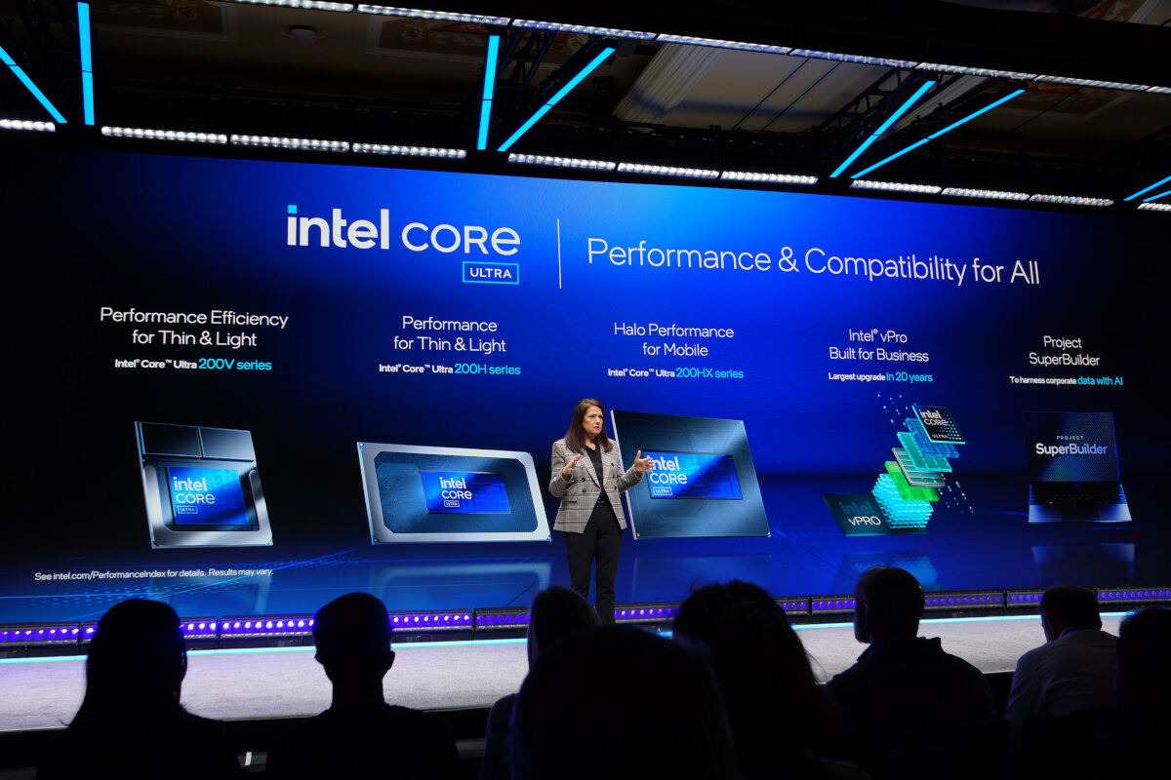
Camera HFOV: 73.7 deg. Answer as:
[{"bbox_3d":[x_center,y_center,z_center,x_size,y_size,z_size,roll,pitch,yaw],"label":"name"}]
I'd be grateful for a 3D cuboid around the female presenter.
[{"bbox_3d":[0.095,0.880,4.820,0.580,1.680,0.460,4,-10,-30],"label":"female presenter"}]

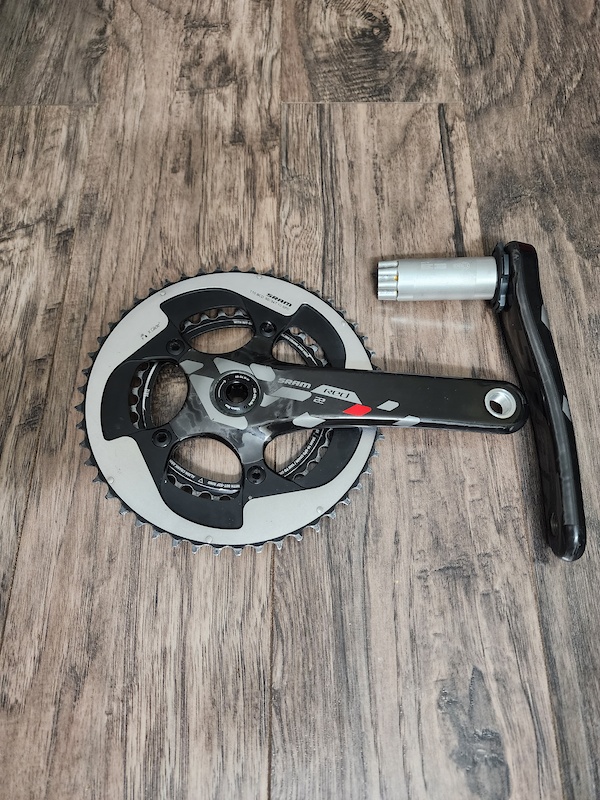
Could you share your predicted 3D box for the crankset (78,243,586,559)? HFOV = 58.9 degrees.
[{"bbox_3d":[0.015,-0.009,0.353,0.324,0.045,0.220,0,70,0],"label":"crankset"}]

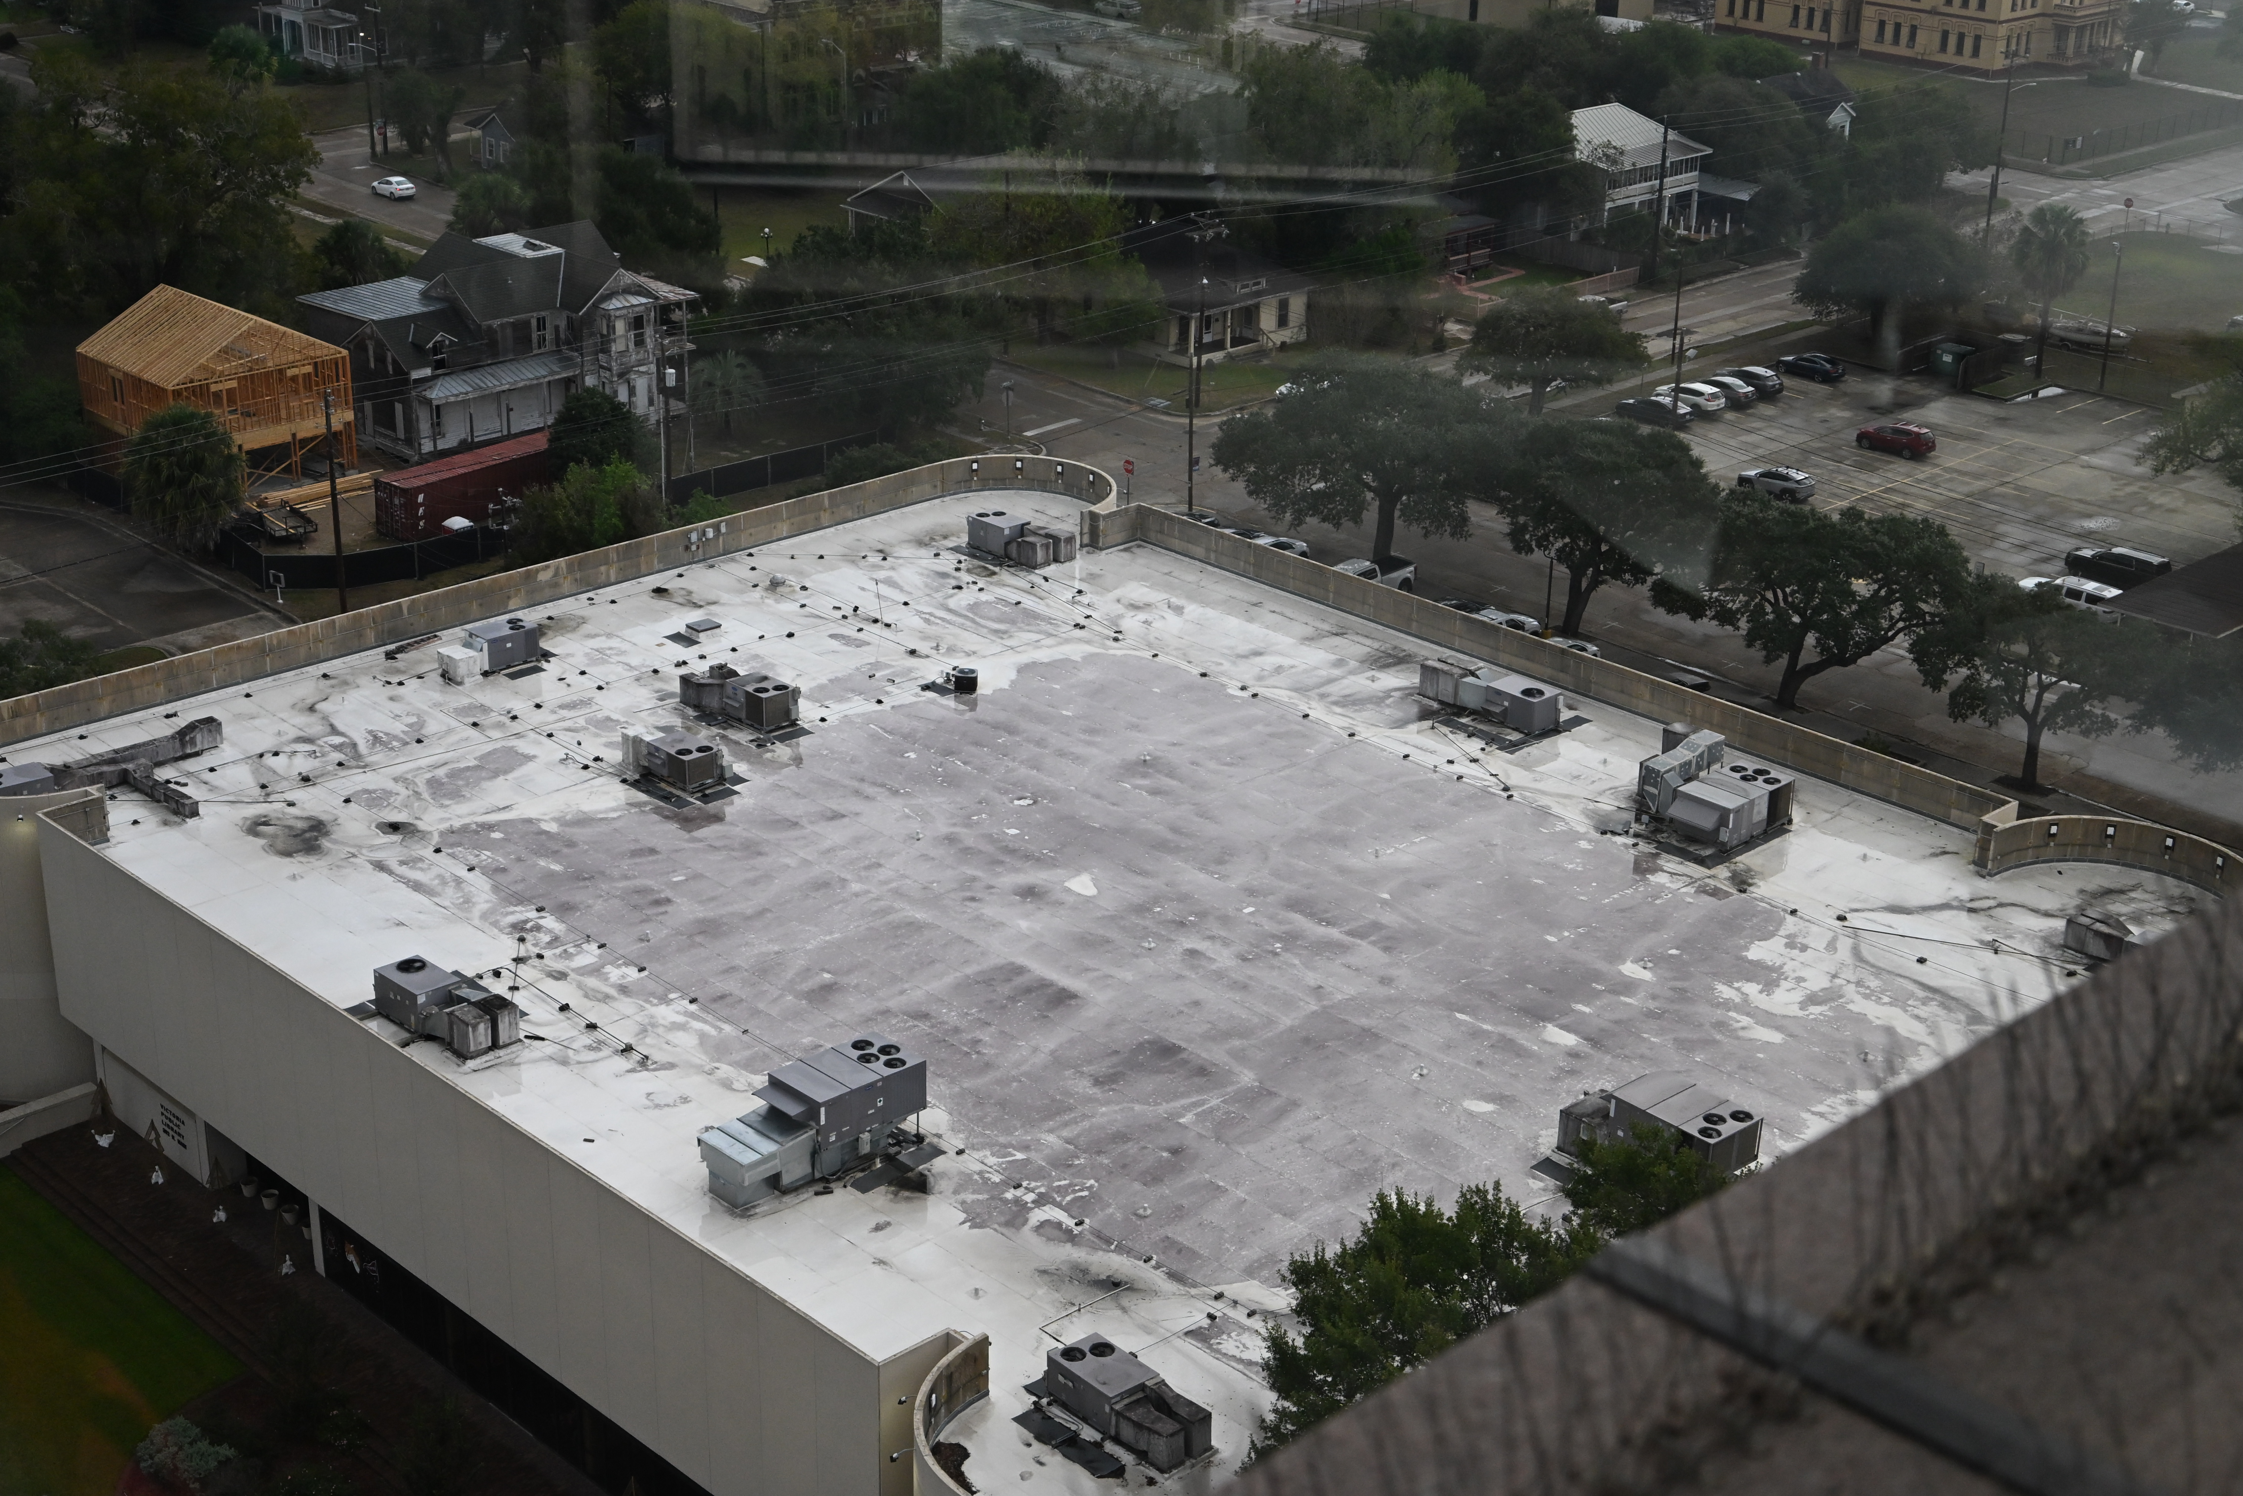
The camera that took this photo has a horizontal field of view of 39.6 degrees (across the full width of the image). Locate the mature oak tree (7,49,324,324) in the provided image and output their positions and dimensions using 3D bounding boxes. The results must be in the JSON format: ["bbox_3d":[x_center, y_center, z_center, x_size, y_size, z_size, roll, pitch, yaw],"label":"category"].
[{"bbox_3d":[-60.094,-34.606,195.385,18.500,16.300,17.000,-19,30,-40],"label":"mature oak tree"}]

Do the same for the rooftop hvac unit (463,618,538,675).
[{"bbox_3d":[-23.091,-3.897,116.318,2.250,1.250,1.550,-19,30,-40],"label":"rooftop hvac unit"}]

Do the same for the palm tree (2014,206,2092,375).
[{"bbox_3d":[57.428,-28.173,193.317,4.800,10.800,4.700,-19,30,-40],"label":"palm tree"}]

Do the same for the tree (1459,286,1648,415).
[{"bbox_3d":[24.984,-22.928,181.074,10.800,7.200,10.800,1,22,0],"label":"tree"}]

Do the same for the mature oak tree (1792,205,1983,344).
[{"bbox_3d":[49.209,-30.227,200.150,12.200,9.000,12.000,1,23,0],"label":"mature oak tree"}]

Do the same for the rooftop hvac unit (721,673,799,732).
[{"bbox_3d":[-12.916,-1.648,111.691,1.460,1.250,2.280,-19,30,-40],"label":"rooftop hvac unit"}]

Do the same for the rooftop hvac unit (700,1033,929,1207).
[{"bbox_3d":[-8.138,9.836,82.407,5.950,2.320,2.280,-19,30,-40],"label":"rooftop hvac unit"}]

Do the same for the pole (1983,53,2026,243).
[{"bbox_3d":[65.639,-45.566,232.661,0.600,12.700,2.400,-19,30,-40],"label":"pole"}]

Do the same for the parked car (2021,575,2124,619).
[{"bbox_3d":[46.664,-7.462,154.008,2.000,1.880,5.200,-19,30,-40],"label":"parked car"}]

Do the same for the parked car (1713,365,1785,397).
[{"bbox_3d":[38.631,-22.770,192.059,1.850,1.650,4.600,-19,30,-40],"label":"parked car"}]

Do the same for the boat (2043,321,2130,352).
[{"bbox_3d":[63.422,-27.015,204.356,5.600,1.900,2.000,18,28,36],"label":"boat"}]

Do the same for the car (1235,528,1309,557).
[{"bbox_3d":[7.431,-9.780,158.438,4.750,1.450,1.830,-19,30,-40],"label":"car"}]

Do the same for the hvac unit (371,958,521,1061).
[{"bbox_3d":[-19.302,7.379,89.180,1.950,1.320,4.300,-19,30,-40],"label":"hvac unit"}]

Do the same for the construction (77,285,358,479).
[{"bbox_3d":[-50.115,-20.073,172.603,10.600,9.400,10.400,-19,30,-40],"label":"construction"}]

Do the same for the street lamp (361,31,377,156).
[{"bbox_3d":[-58.356,-50.720,241.745,0.500,9.500,0.500,1,22,0],"label":"street lamp"}]

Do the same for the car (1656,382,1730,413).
[{"bbox_3d":[34.050,-21.085,186.725,1.840,1.670,4.600,-19,30,-40],"label":"car"}]

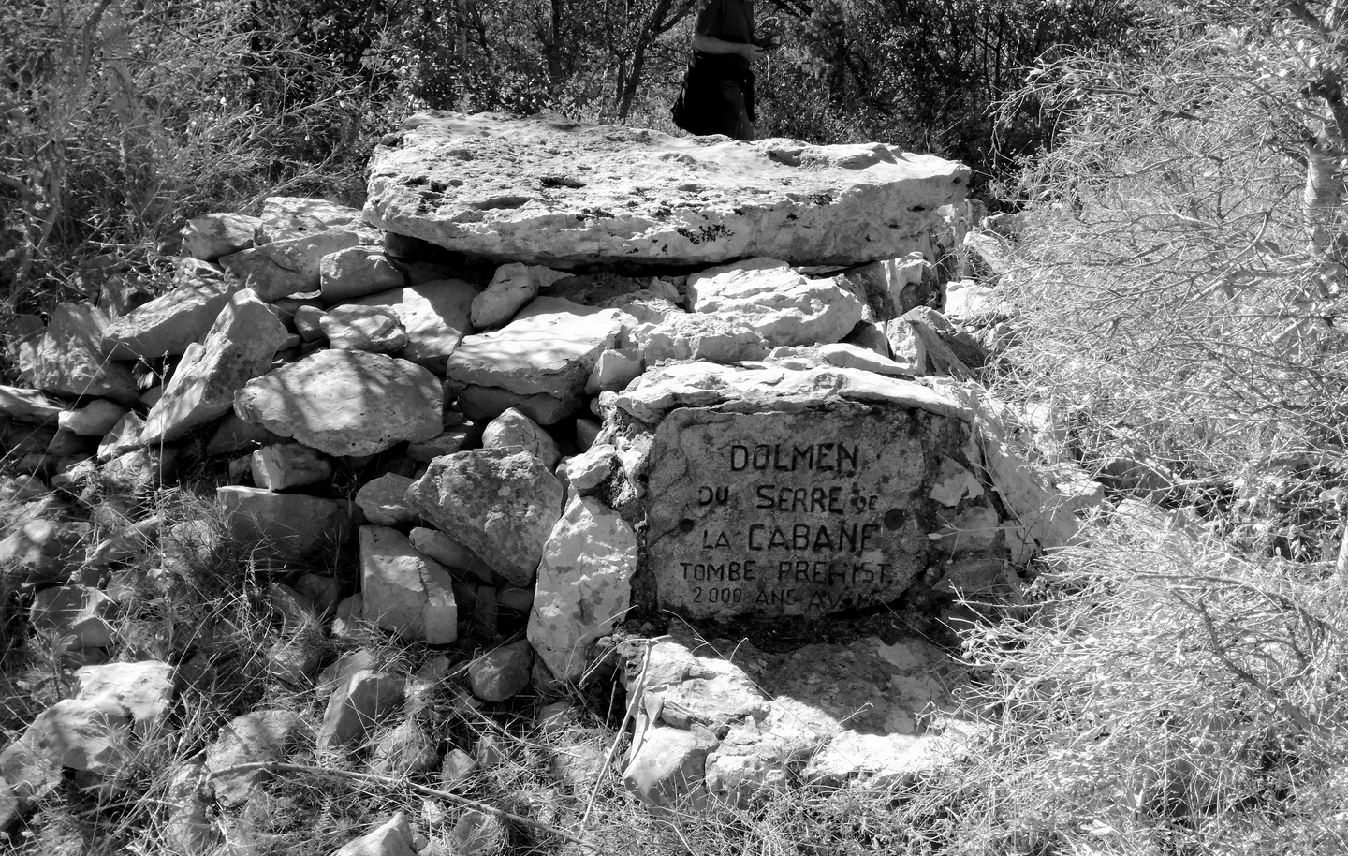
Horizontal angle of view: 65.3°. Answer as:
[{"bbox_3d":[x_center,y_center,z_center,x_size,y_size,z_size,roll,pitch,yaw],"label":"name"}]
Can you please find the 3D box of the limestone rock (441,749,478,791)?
[{"bbox_3d":[-0.496,0.787,2.420,0.085,0.085,0.080,0,21,0],"label":"limestone rock"}]

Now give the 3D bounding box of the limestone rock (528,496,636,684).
[{"bbox_3d":[-0.248,0.432,2.830,0.270,0.460,0.200,10,12,3],"label":"limestone rock"}]

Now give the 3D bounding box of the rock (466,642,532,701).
[{"bbox_3d":[-0.420,0.589,2.550,0.160,0.125,0.135,-2,20,-5],"label":"rock"}]

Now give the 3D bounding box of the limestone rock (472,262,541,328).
[{"bbox_3d":[-0.591,-0.469,3.700,0.260,0.140,0.160,-38,24,20],"label":"limestone rock"}]

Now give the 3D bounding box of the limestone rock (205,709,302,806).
[{"bbox_3d":[-0.978,0.769,2.450,0.200,0.170,0.180,0,31,0],"label":"limestone rock"}]

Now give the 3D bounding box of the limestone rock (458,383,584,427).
[{"bbox_3d":[-0.468,-0.071,3.200,0.376,0.120,0.270,0,20,0],"label":"limestone rock"}]

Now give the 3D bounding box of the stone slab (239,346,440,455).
[{"bbox_3d":[-1.053,-0.081,3.300,0.610,0.170,0.370,1,59,-2],"label":"stone slab"}]

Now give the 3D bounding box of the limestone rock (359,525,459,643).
[{"bbox_3d":[-0.708,0.417,2.820,0.245,0.277,0.200,-5,21,-13],"label":"limestone rock"}]

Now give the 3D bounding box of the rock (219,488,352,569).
[{"bbox_3d":[-1.152,0.292,3.120,0.400,0.200,0.240,3,21,-1],"label":"rock"}]

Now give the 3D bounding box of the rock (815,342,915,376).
[{"bbox_3d":[0.574,-0.208,3.150,0.270,0.080,0.160,9,21,24],"label":"rock"}]

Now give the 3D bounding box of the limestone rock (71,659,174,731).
[{"bbox_3d":[-1.310,0.631,2.500,0.220,0.110,0.160,-12,23,-29],"label":"limestone rock"}]

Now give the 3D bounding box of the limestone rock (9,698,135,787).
[{"bbox_3d":[-1.351,0.704,2.350,0.260,0.135,0.190,-24,26,-12],"label":"limestone rock"}]

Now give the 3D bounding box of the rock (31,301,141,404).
[{"bbox_3d":[-1.982,-0.253,3.550,0.310,0.290,0.220,-9,22,-23],"label":"rock"}]

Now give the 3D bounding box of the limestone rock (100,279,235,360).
[{"bbox_3d":[-1.679,-0.361,3.500,0.460,0.140,0.220,-24,22,-1],"label":"limestone rock"}]

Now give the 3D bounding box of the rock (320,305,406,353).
[{"bbox_3d":[-1.047,-0.336,3.550,0.280,0.130,0.200,4,31,-3],"label":"rock"}]

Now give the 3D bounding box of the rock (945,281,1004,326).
[{"bbox_3d":[1.071,-0.449,3.750,0.210,0.140,0.200,6,20,15],"label":"rock"}]

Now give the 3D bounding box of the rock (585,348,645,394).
[{"bbox_3d":[-0.173,-0.167,3.100,0.175,0.121,0.150,0,20,0],"label":"rock"}]

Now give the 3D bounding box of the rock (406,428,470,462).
[{"bbox_3d":[-0.685,0.048,3.050,0.190,0.080,0.160,-5,20,-13],"label":"rock"}]

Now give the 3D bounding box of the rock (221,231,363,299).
[{"bbox_3d":[-1.329,-0.575,3.700,0.489,0.222,0.300,-5,21,-14],"label":"rock"}]

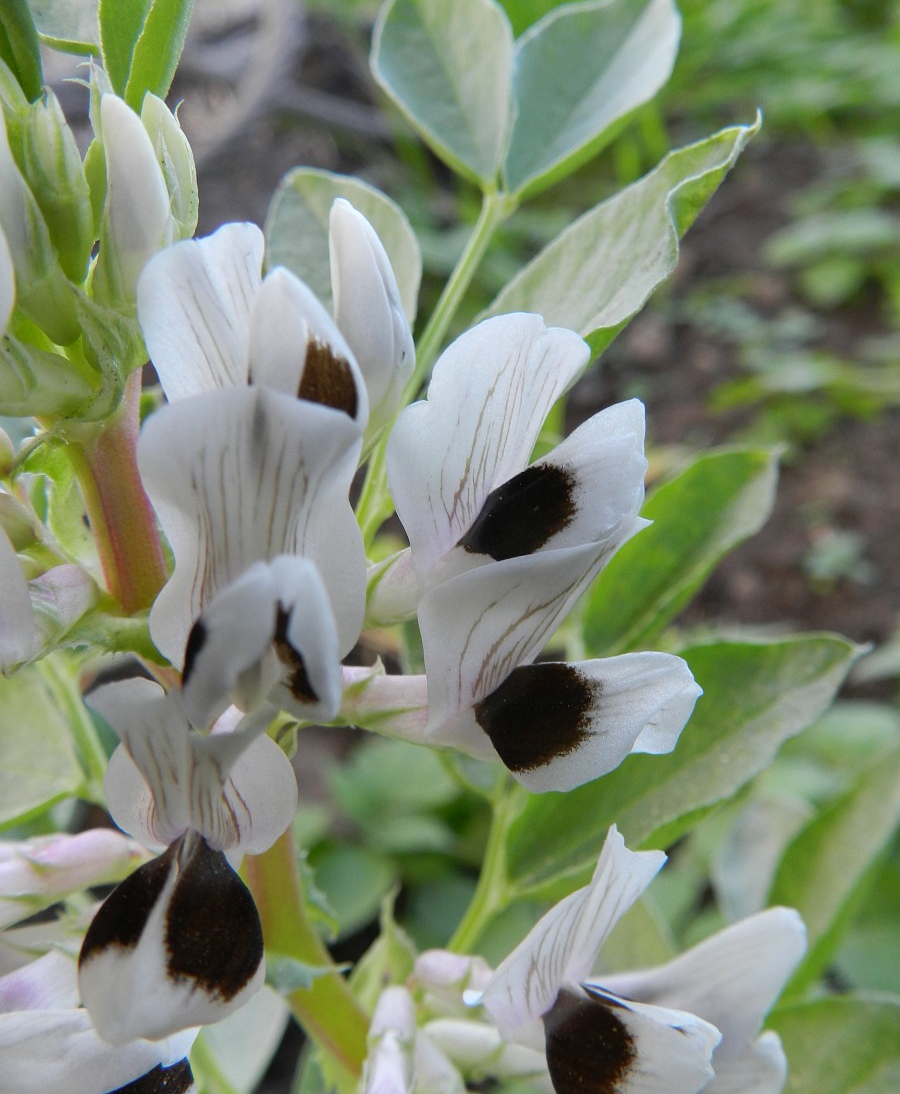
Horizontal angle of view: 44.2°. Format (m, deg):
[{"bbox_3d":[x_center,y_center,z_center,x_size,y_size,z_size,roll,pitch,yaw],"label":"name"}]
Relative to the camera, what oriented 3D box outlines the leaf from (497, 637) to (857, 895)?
[{"bbox_3d":[0.034,0.033,0.165,0.062,0.010,0.023,-35,52,-9],"label":"leaf"}]

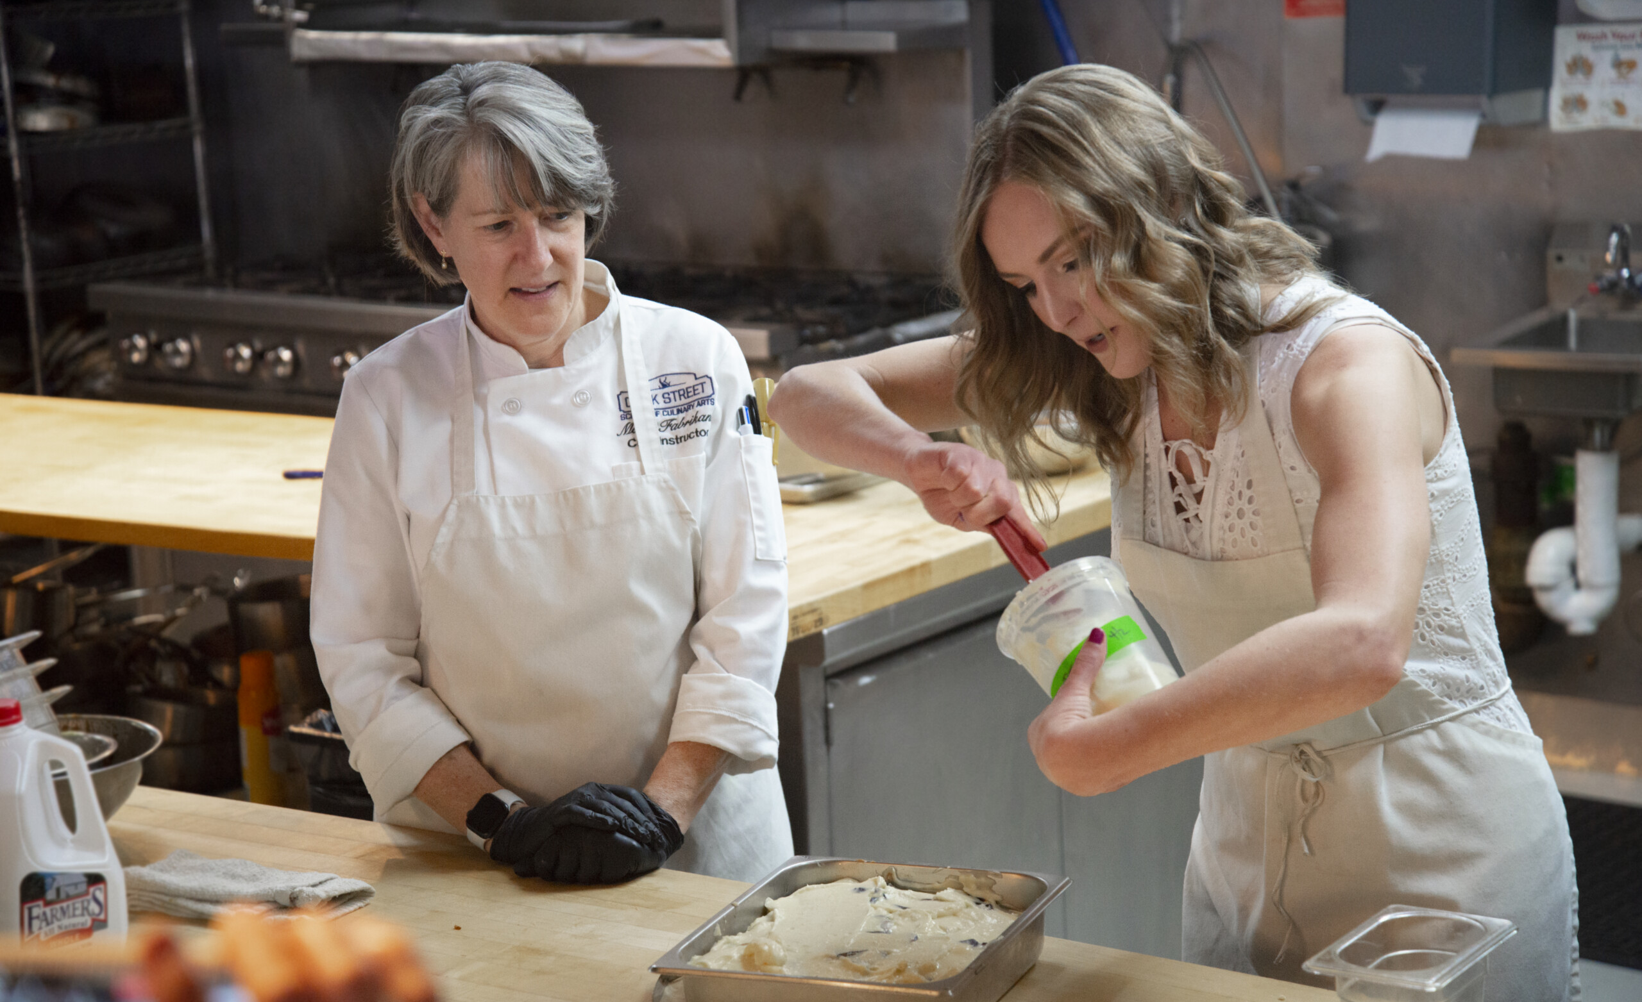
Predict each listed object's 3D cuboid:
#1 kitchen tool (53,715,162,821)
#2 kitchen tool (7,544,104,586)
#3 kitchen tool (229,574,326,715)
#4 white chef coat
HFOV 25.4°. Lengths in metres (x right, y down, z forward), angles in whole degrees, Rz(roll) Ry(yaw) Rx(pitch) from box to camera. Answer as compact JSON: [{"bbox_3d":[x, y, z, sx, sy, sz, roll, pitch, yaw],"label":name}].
[{"bbox_3d":[-0.800,0.305,3.700,0.268,0.113,0.268,-2,11,0],"label":"kitchen tool"},{"bbox_3d":[-1.250,0.103,5.950,0.200,0.030,0.030,-23,19,-22],"label":"kitchen tool"},{"bbox_3d":[-0.858,0.231,5.850,0.210,0.185,0.210,6,14,36],"label":"kitchen tool"},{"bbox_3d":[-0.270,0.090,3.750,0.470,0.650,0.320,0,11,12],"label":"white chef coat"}]

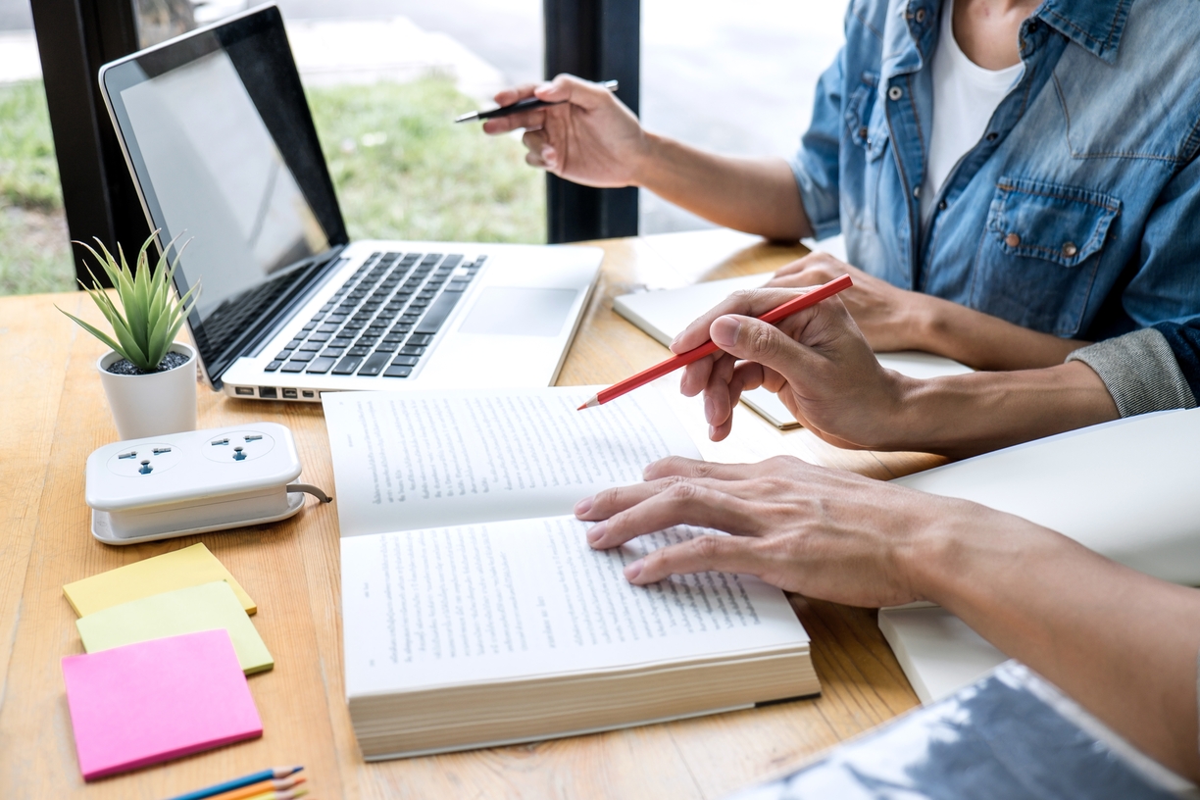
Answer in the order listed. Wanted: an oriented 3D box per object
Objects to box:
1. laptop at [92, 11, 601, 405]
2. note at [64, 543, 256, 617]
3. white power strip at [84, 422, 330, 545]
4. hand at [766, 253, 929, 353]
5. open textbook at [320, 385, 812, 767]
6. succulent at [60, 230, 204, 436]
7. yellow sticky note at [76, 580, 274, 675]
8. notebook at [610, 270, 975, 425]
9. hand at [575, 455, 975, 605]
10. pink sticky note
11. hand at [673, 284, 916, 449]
[{"bbox_3d":[-0.156,-0.161,0.956,0.282,0.228,0.325,3,25,6],"label":"laptop"},{"bbox_3d":[-0.225,0.102,0.646,0.075,0.004,0.076,-17,29,-32],"label":"note"},{"bbox_3d":[-0.234,0.046,0.741,0.122,0.029,0.073,-9,26,-18],"label":"white power strip"},{"bbox_3d":[0.184,-0.072,0.949,0.140,0.057,0.085,14,28,29],"label":"hand"},{"bbox_3d":[-0.035,0.069,0.680,0.208,0.037,0.293,-5,25,-11],"label":"open textbook"},{"bbox_3d":[-0.288,-0.036,0.788,0.092,0.140,0.088,0,24,0],"label":"succulent"},{"bbox_3d":[-0.204,0.118,0.606,0.076,0.004,0.077,-14,31,-27],"label":"yellow sticky note"},{"bbox_3d":[0.145,-0.048,0.967,0.178,0.011,0.252,-11,27,-23],"label":"notebook"},{"bbox_3d":[0.087,0.063,0.631,0.190,0.058,0.095,6,25,14],"label":"hand"},{"bbox_3d":[-0.199,0.133,0.571,0.076,0.004,0.077,-10,31,-20],"label":"pink sticky note"},{"bbox_3d":[0.115,-0.019,0.765,0.150,0.095,0.085,4,25,9],"label":"hand"}]

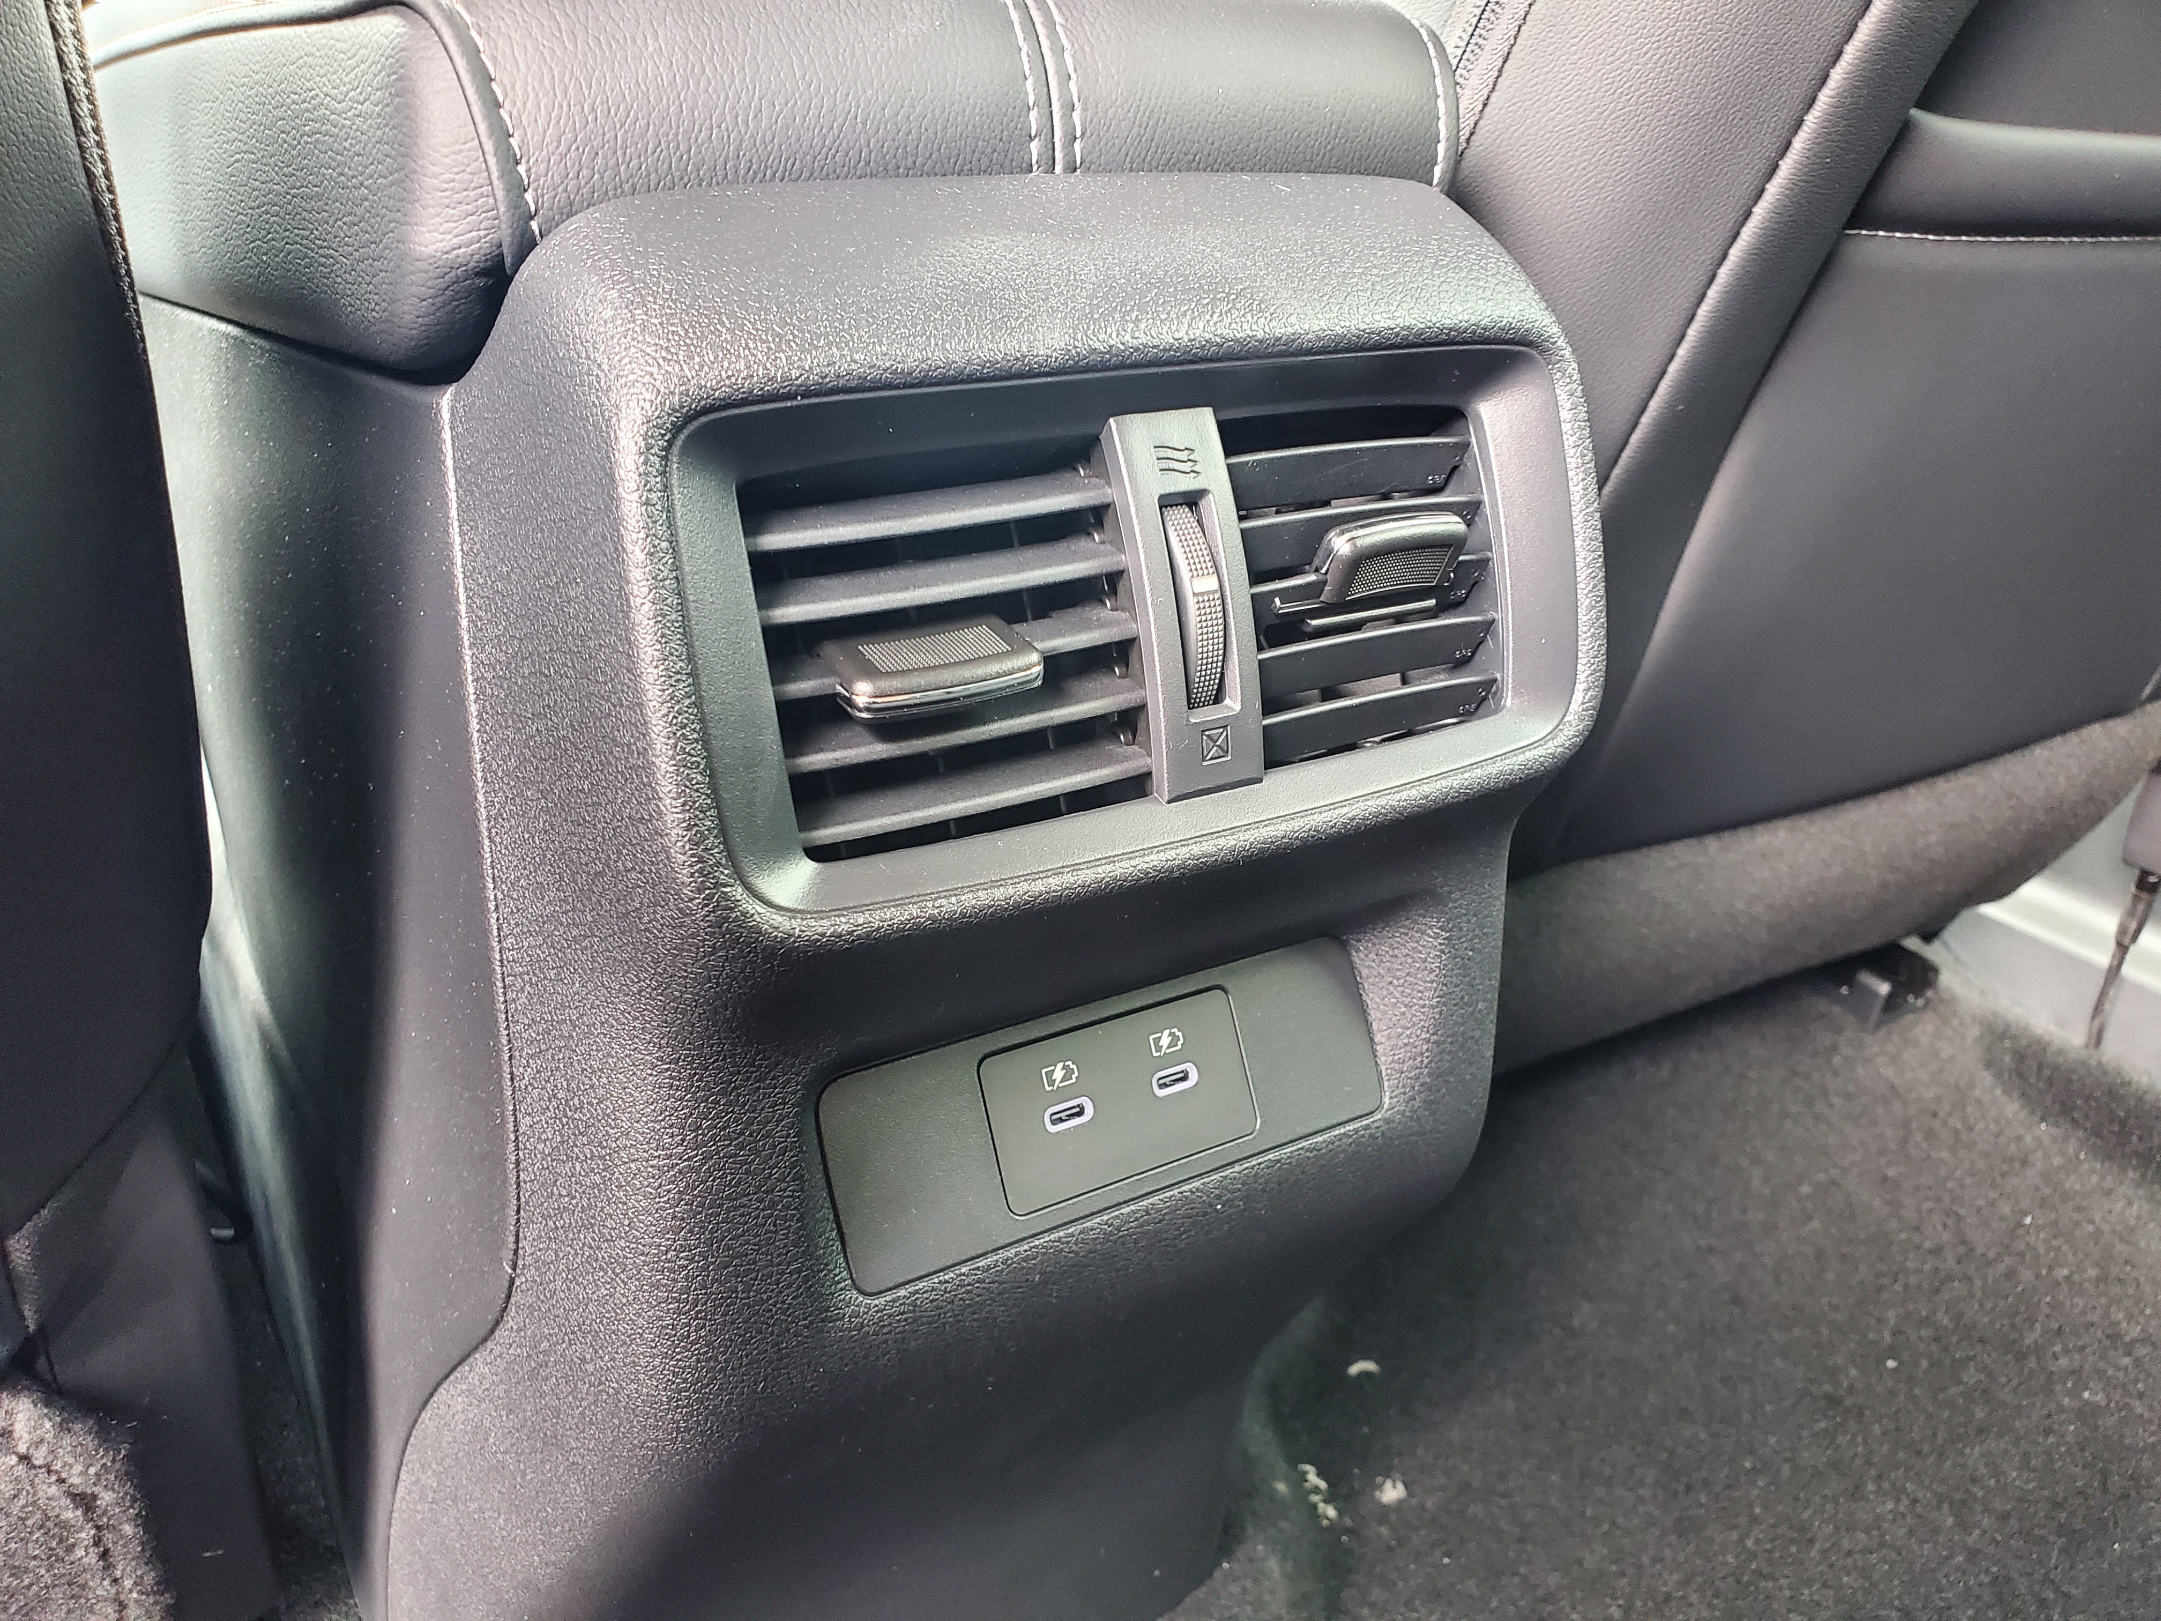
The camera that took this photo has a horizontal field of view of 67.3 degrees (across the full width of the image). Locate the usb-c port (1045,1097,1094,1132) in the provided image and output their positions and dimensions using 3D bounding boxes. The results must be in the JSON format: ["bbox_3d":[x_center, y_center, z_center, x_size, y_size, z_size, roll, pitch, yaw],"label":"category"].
[{"bbox_3d":[-0.004,0.062,0.335,0.011,0.006,0.006,-13,0,-28],"label":"usb-c port"}]

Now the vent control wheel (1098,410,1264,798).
[{"bbox_3d":[0.017,-0.036,0.282,0.021,0.064,0.014,-13,11,-28],"label":"vent control wheel"}]

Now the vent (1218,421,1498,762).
[{"bbox_3d":[0.050,-0.043,0.302,0.059,0.056,0.024,-13,11,-28],"label":"vent"}]

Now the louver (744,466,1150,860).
[{"bbox_3d":[-0.018,-0.027,0.266,0.060,0.056,0.024,-13,11,-28],"label":"louver"}]

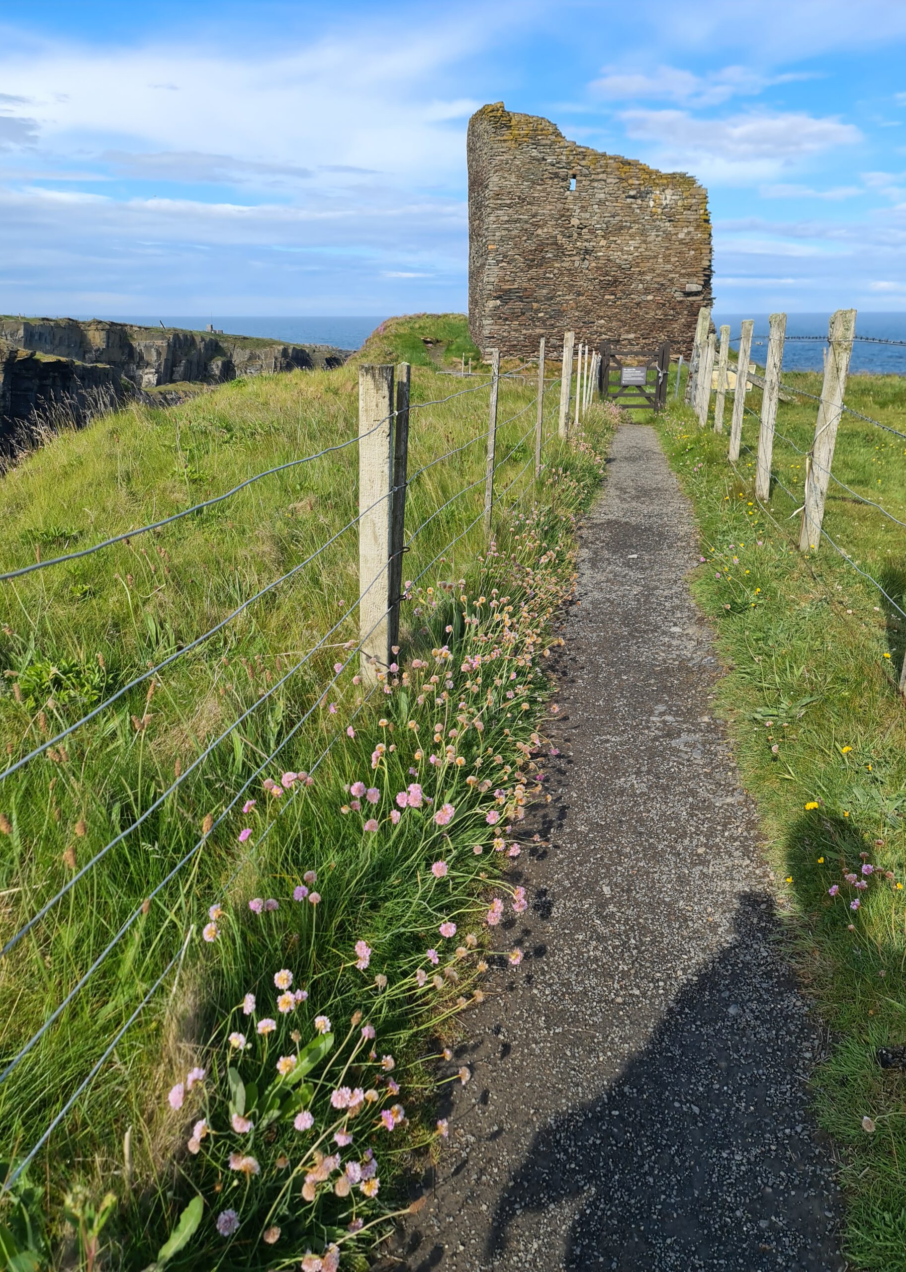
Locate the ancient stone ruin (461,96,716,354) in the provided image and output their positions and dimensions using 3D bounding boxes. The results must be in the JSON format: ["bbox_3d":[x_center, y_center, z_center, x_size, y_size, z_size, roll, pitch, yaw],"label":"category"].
[{"bbox_3d":[5.499,-16.582,38.678,9.250,9.150,6.800,-2,19,-5],"label":"ancient stone ruin"}]

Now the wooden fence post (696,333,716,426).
[{"bbox_3d":[3.486,-3.513,12.641,0.100,1.210,0.100,3,20,10],"label":"wooden fence post"}]

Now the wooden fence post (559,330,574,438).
[{"bbox_3d":[1.418,-3.141,11.513,0.115,1.283,0.110,4,20,11],"label":"wooden fence post"}]

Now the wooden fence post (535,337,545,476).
[{"bbox_3d":[0.822,-2.159,8.735,0.046,1.277,0.046,4,20,11],"label":"wooden fence post"}]

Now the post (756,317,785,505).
[{"bbox_3d":[2.594,-1.852,7.530,0.108,1.493,0.105,3,20,10],"label":"post"}]

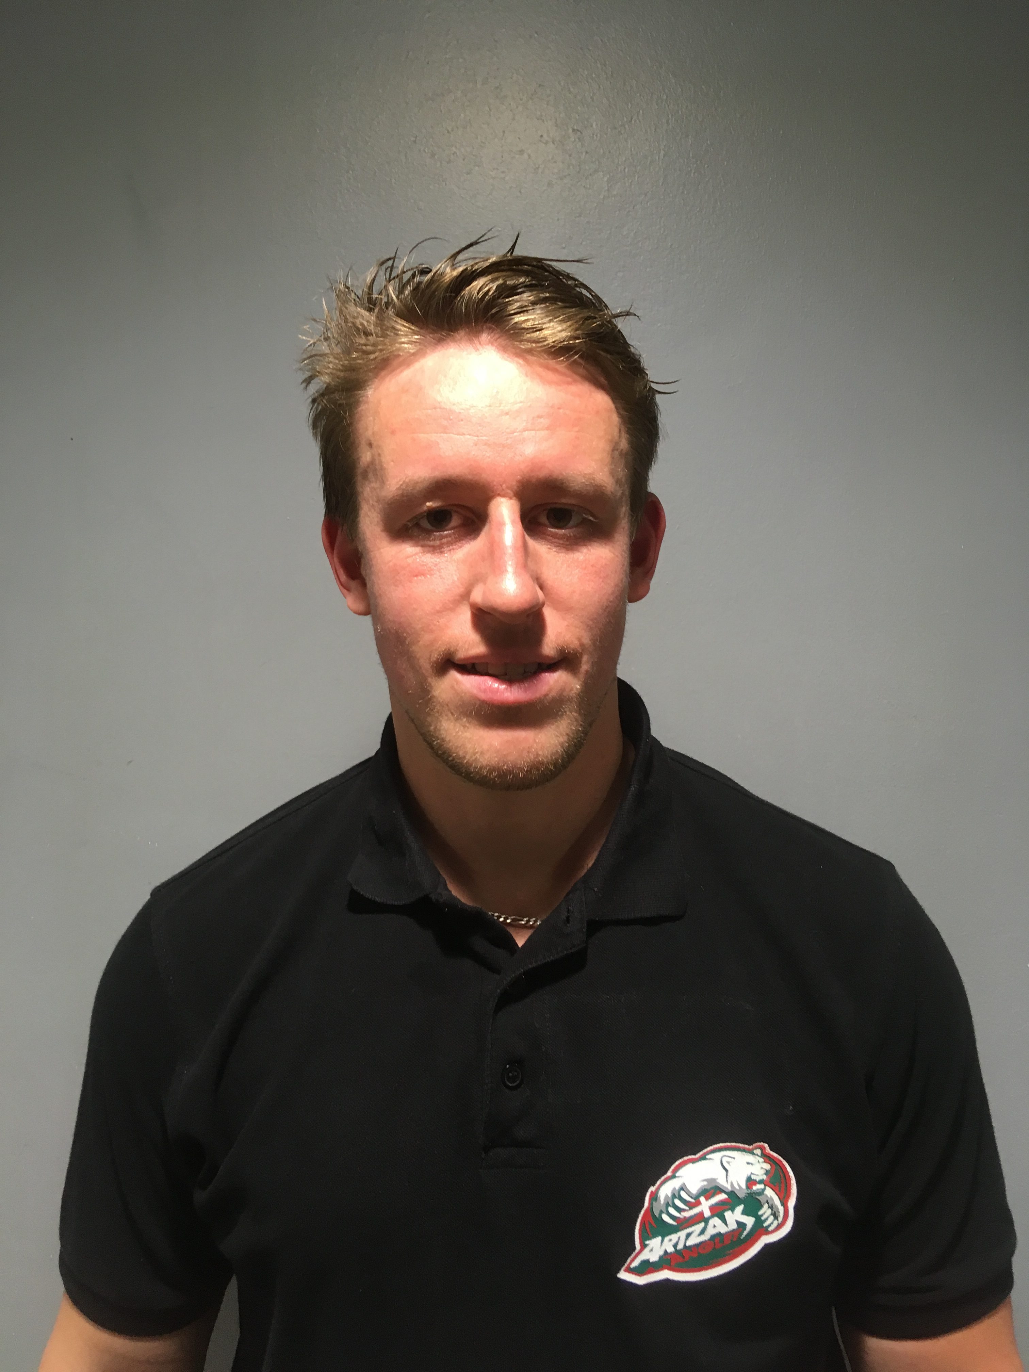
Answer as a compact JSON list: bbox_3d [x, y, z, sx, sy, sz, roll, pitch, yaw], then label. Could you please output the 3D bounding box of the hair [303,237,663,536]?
[{"bbox_3d":[-0.018,-0.157,0.675,0.205,0.180,0.205,1,7,-4],"label":"hair"}]

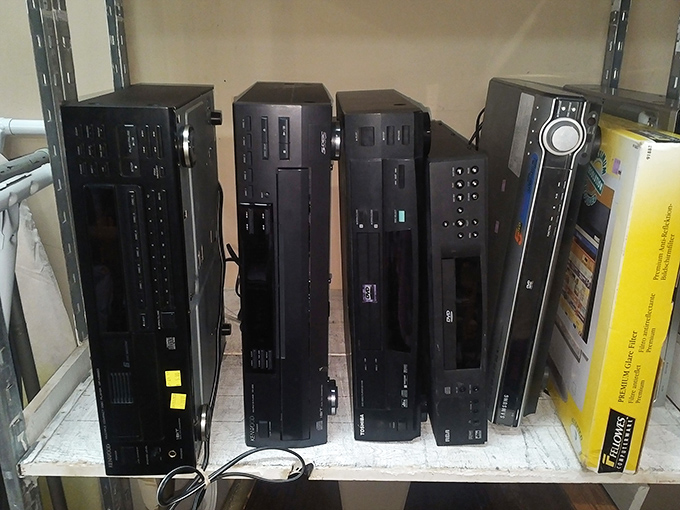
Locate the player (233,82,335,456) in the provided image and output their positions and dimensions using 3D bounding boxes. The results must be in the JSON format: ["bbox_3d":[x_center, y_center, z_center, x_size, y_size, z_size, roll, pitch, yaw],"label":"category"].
[{"bbox_3d":[-0.068,-0.010,0.772,0.116,0.440,0.338,0,21,-4],"label":"player"}]

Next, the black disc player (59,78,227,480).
[{"bbox_3d":[-0.233,0.009,0.731,0.121,0.440,0.324,0,21,-7],"label":"black disc player"}]

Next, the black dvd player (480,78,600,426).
[{"bbox_3d":[0.272,-0.037,0.835,0.063,0.430,0.370,4,22,4],"label":"black dvd player"}]

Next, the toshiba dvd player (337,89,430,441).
[{"bbox_3d":[0.057,-0.002,0.759,0.094,0.430,0.286,-3,21,-1],"label":"toshiba dvd player"}]

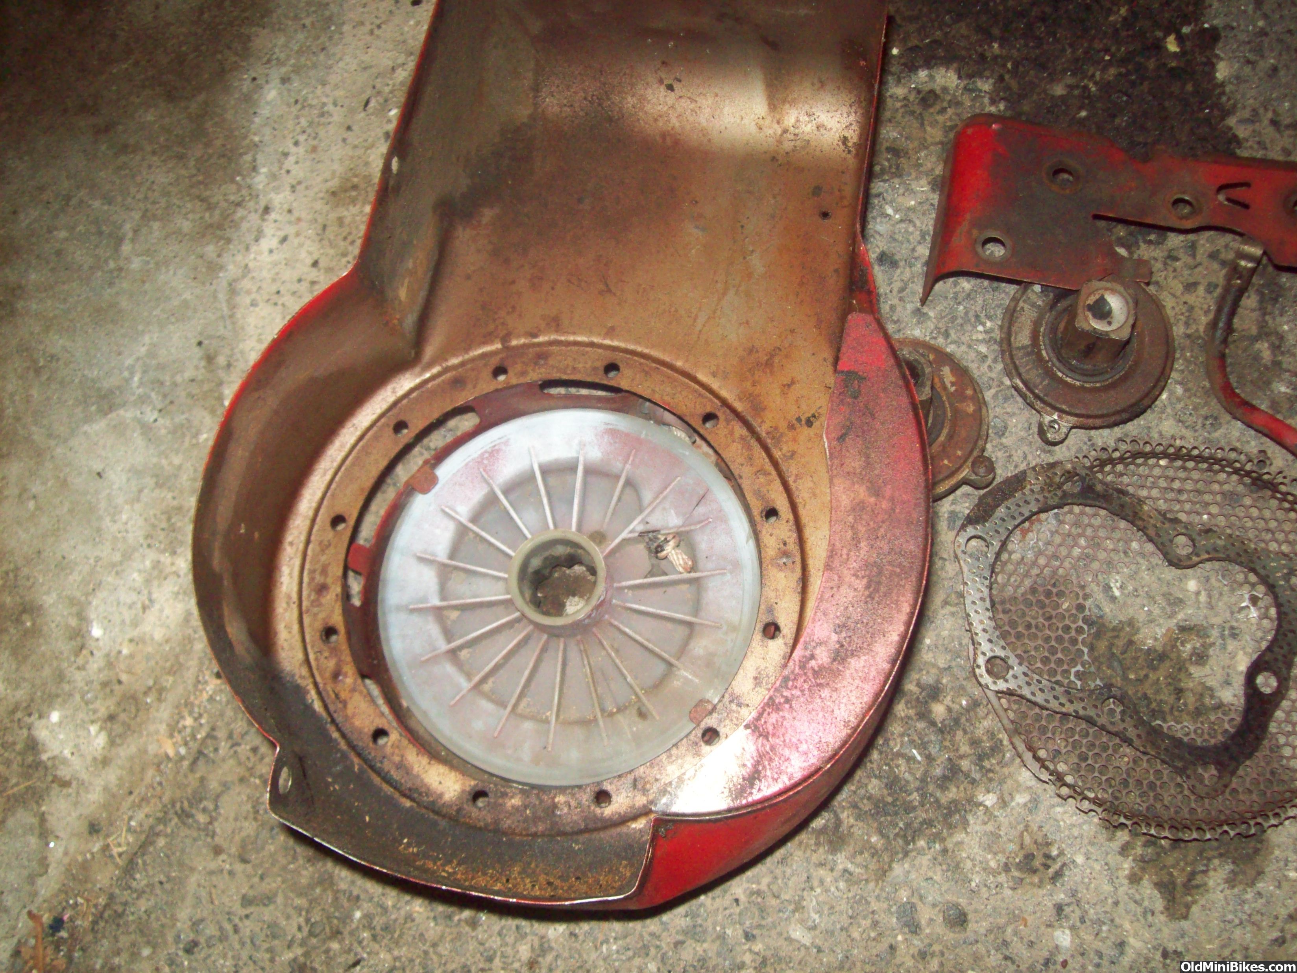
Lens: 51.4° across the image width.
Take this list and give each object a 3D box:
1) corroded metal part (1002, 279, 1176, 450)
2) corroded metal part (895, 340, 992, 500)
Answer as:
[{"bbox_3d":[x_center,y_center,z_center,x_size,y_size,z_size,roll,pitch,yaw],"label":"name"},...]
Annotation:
[{"bbox_3d":[0.163,-0.057,0.494,0.066,0.054,0.078,22,82,13],"label":"corroded metal part"},{"bbox_3d":[0.093,-0.030,0.492,0.078,0.054,0.066,34,80,13],"label":"corroded metal part"}]

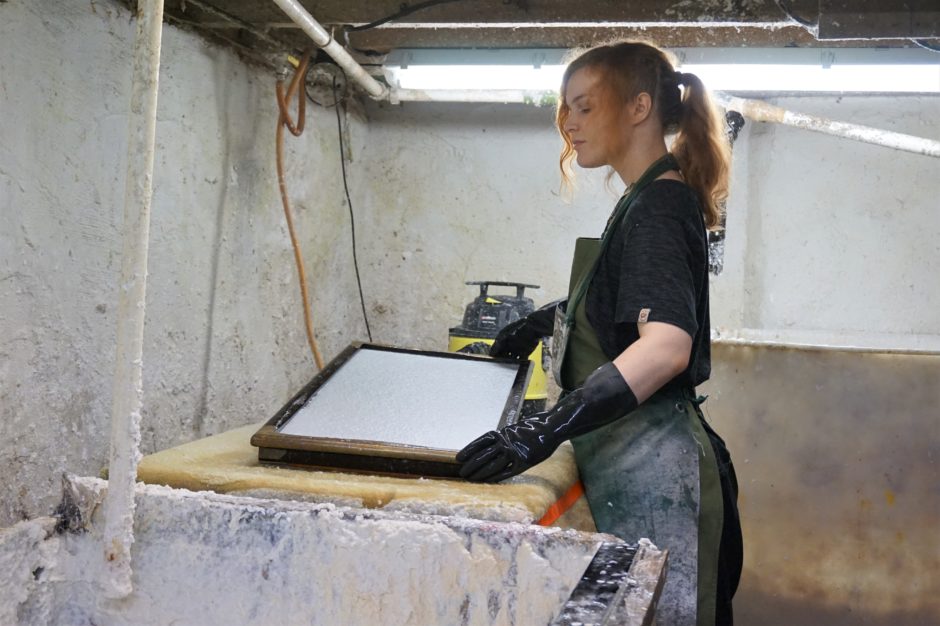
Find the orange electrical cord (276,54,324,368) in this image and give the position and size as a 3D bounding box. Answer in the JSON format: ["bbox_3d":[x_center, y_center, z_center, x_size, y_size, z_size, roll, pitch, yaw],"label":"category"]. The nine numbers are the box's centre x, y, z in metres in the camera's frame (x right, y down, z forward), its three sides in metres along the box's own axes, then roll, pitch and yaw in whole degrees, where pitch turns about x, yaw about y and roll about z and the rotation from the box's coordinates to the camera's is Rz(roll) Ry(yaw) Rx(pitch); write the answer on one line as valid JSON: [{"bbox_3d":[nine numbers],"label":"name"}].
[{"bbox_3d":[-0.428,-0.250,3.150,0.090,0.820,0.200,2,2,11],"label":"orange electrical cord"}]

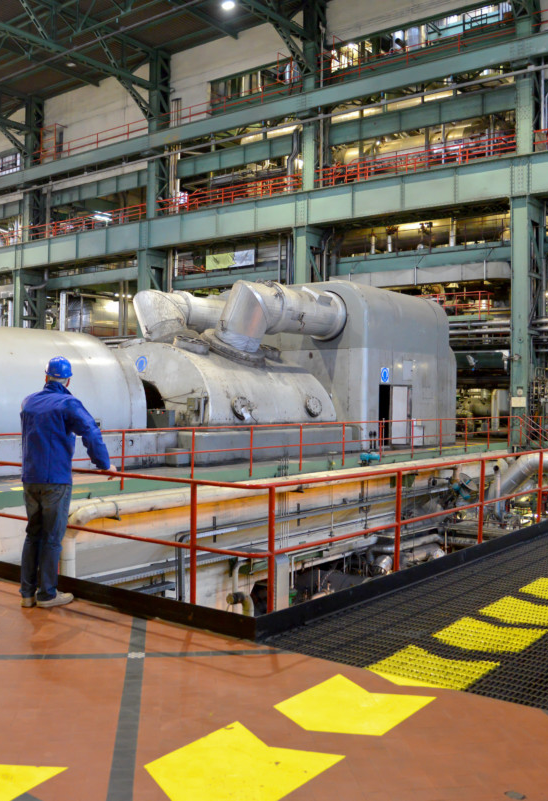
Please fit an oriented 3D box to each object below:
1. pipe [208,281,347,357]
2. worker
[{"bbox_3d":[0.162,-2.430,23.914,1.850,2.150,4.600,1,0,37],"label":"pipe"},{"bbox_3d":[-1.563,0.602,6.000,0.600,1.860,0.480,1,0,30],"label":"worker"}]

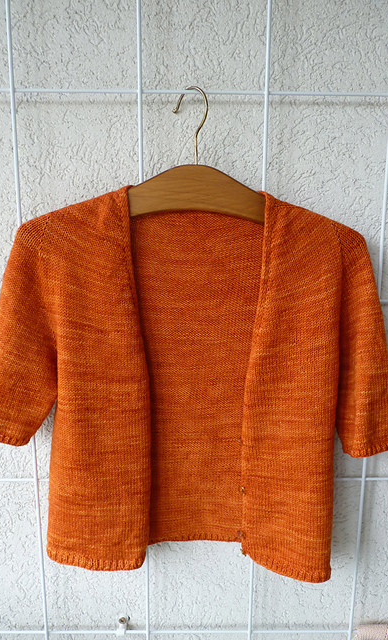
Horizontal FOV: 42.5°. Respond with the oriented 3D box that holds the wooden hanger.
[{"bbox_3d":[-0.002,-0.167,0.594,0.420,0.206,0.035,-1,12,0],"label":"wooden hanger"}]

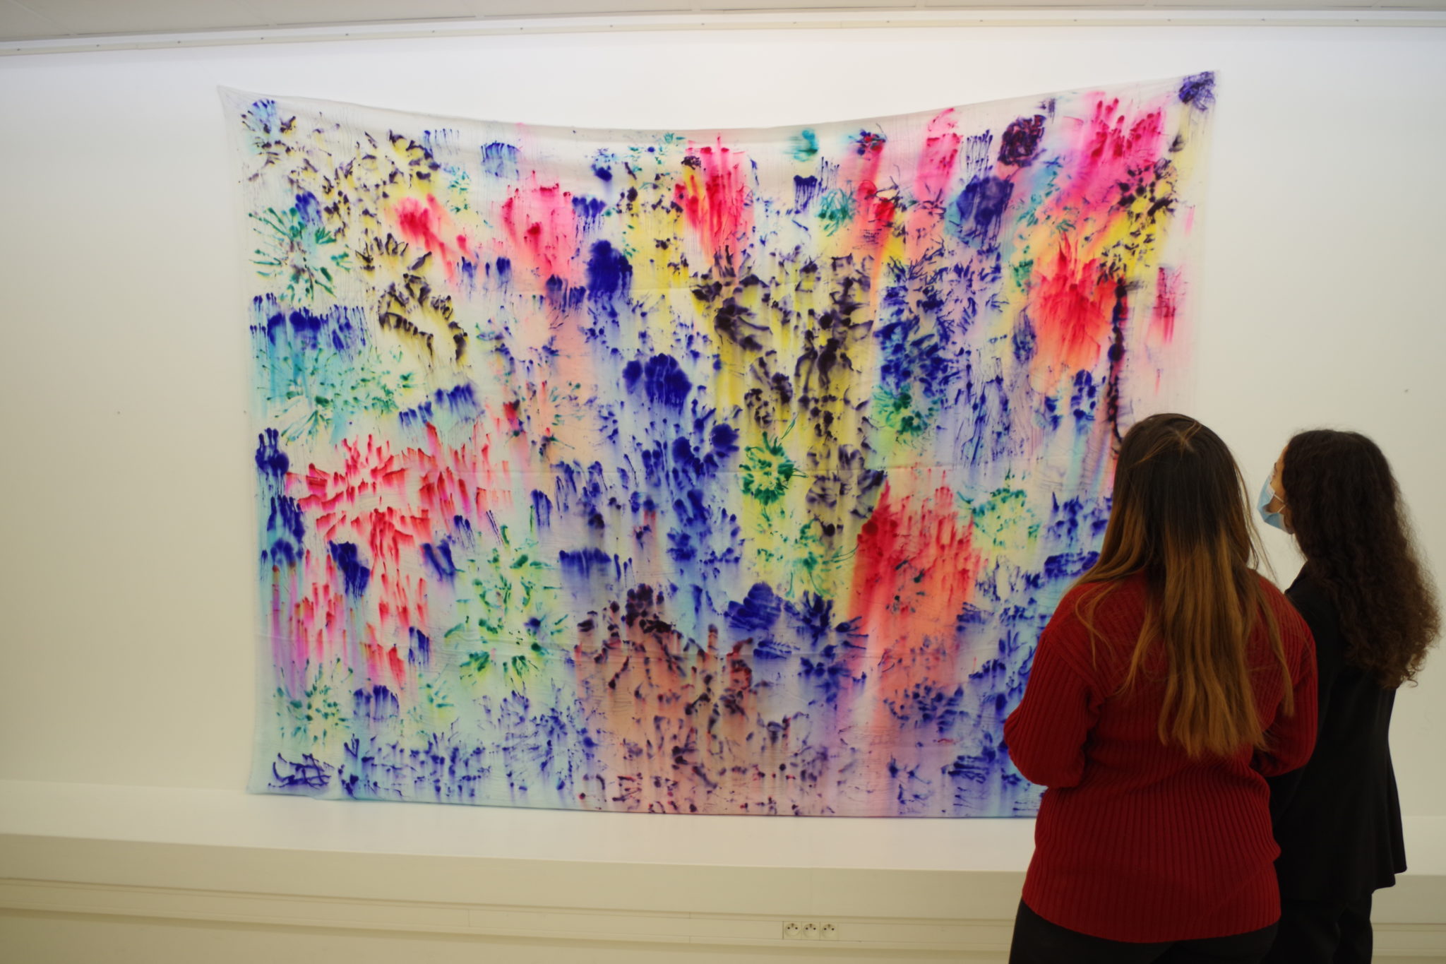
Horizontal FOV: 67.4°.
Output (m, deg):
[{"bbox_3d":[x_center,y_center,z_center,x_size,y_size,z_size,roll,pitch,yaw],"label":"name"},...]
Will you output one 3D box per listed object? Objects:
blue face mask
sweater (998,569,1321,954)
[{"bbox_3d":[1.093,0.051,2.135,0.130,0.112,0.082,-2,12,-38],"label":"blue face mask"},{"bbox_3d":[0.726,0.413,1.806,0.500,0.575,0.350,1,3,9],"label":"sweater"}]

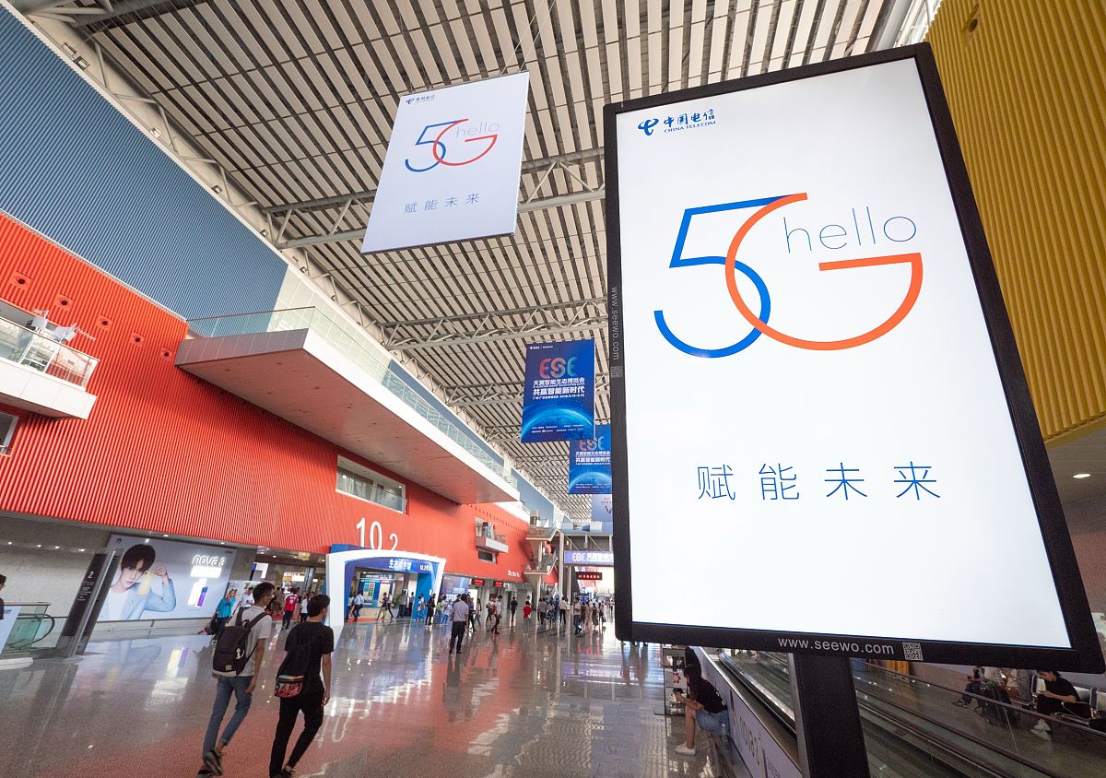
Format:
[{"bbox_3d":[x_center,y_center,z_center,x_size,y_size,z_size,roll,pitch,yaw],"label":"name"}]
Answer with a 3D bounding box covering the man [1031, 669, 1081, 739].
[{"bbox_3d":[8.327,5.139,7.409,0.740,1.080,0.540,-3,-25,12],"label":"man"}]

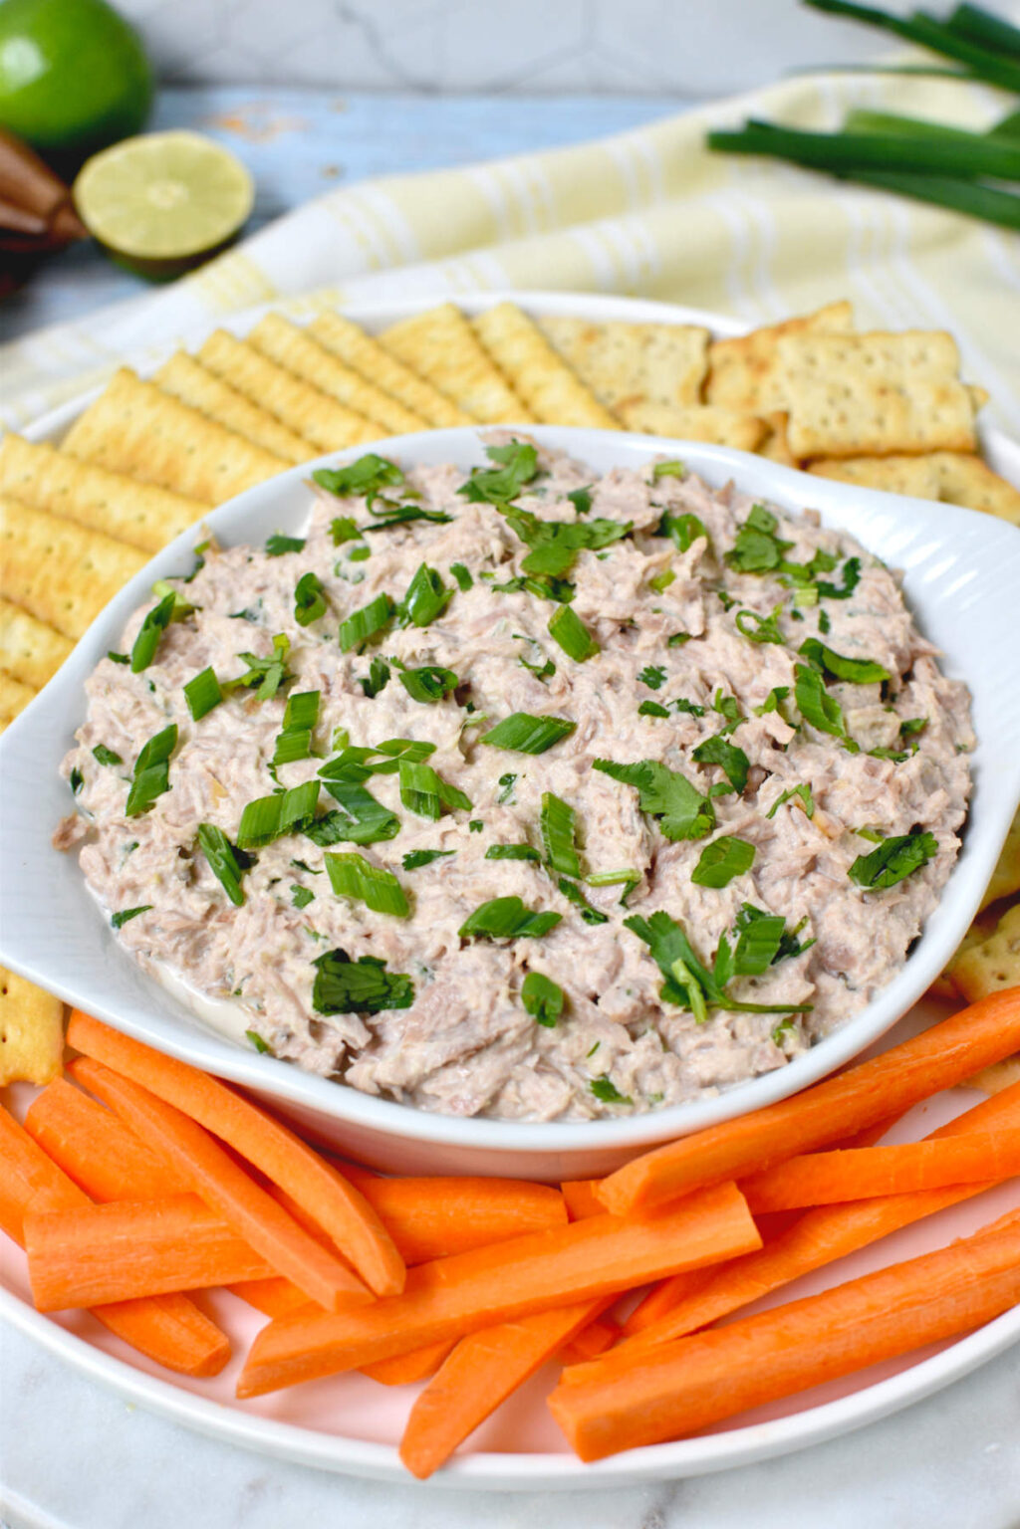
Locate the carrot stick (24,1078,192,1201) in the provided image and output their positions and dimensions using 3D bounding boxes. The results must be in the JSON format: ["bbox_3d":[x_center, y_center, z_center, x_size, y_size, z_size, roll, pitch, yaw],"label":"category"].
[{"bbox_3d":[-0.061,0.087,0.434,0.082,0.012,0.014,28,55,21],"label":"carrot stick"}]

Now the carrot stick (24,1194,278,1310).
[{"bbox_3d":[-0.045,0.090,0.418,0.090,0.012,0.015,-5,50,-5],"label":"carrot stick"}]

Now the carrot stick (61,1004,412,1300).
[{"bbox_3d":[-0.053,0.073,0.418,0.083,0.009,0.013,33,57,24],"label":"carrot stick"}]

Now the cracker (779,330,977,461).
[{"bbox_3d":[0.094,-0.097,0.573,0.046,0.005,0.046,1,50,0],"label":"cracker"}]

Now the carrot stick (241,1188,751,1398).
[{"bbox_3d":[-0.001,0.097,0.411,0.096,0.011,0.013,-14,51,-8],"label":"carrot stick"}]

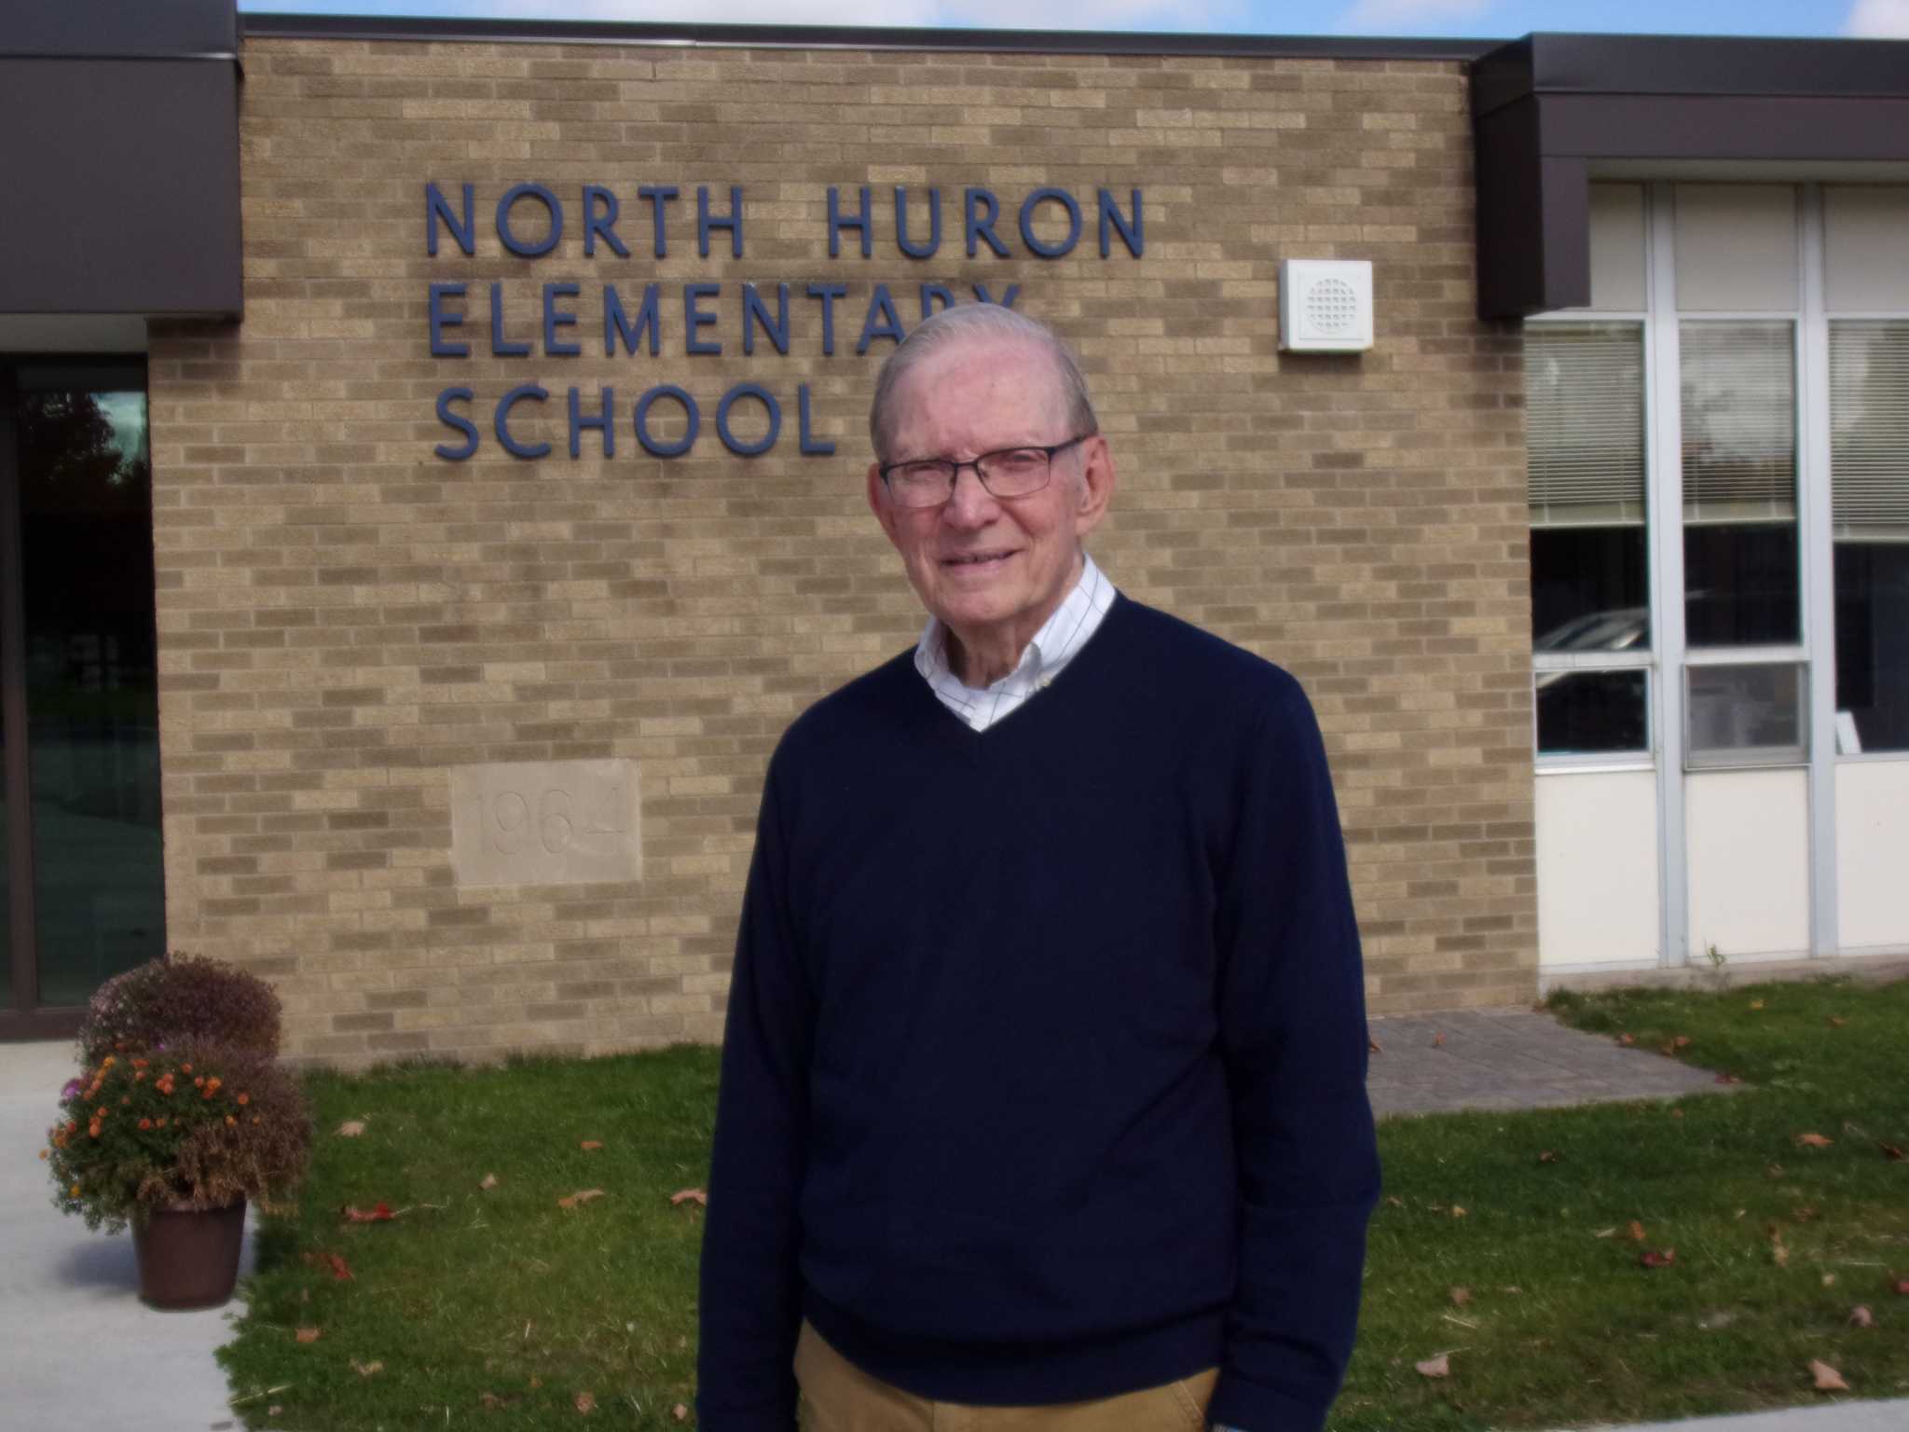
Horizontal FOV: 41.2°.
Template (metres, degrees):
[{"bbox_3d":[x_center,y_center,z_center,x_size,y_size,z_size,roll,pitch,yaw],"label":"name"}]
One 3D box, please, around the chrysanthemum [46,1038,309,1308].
[{"bbox_3d":[-1.727,1.005,5.637,0.581,0.572,0.557,-2,1,-17],"label":"chrysanthemum"}]

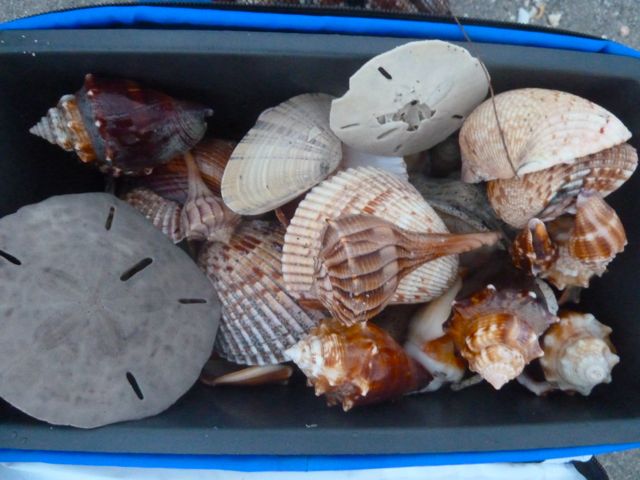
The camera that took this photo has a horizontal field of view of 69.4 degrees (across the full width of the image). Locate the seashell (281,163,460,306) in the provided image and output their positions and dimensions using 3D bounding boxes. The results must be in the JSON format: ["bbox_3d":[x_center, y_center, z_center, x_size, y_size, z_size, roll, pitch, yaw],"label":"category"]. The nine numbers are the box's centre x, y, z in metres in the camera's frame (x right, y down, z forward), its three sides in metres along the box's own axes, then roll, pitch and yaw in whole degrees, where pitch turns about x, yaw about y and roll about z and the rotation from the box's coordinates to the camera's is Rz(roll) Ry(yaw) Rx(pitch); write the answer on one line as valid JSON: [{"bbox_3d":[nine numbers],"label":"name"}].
[{"bbox_3d":[0.026,-0.002,0.242,0.087,0.034,0.066,8,84,4],"label":"seashell"}]

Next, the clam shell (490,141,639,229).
[{"bbox_3d":[0.133,-0.035,0.252,0.075,0.036,0.054,-21,93,8],"label":"clam shell"}]

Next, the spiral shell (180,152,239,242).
[{"bbox_3d":[-0.060,-0.021,0.250,0.030,0.027,0.052,-14,75,-4],"label":"spiral shell"}]

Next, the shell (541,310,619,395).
[{"bbox_3d":[0.137,0.059,0.245,0.037,0.055,0.038,-6,94,15],"label":"shell"}]

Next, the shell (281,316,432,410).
[{"bbox_3d":[0.021,0.063,0.235,0.077,0.040,0.043,3,79,7],"label":"shell"}]

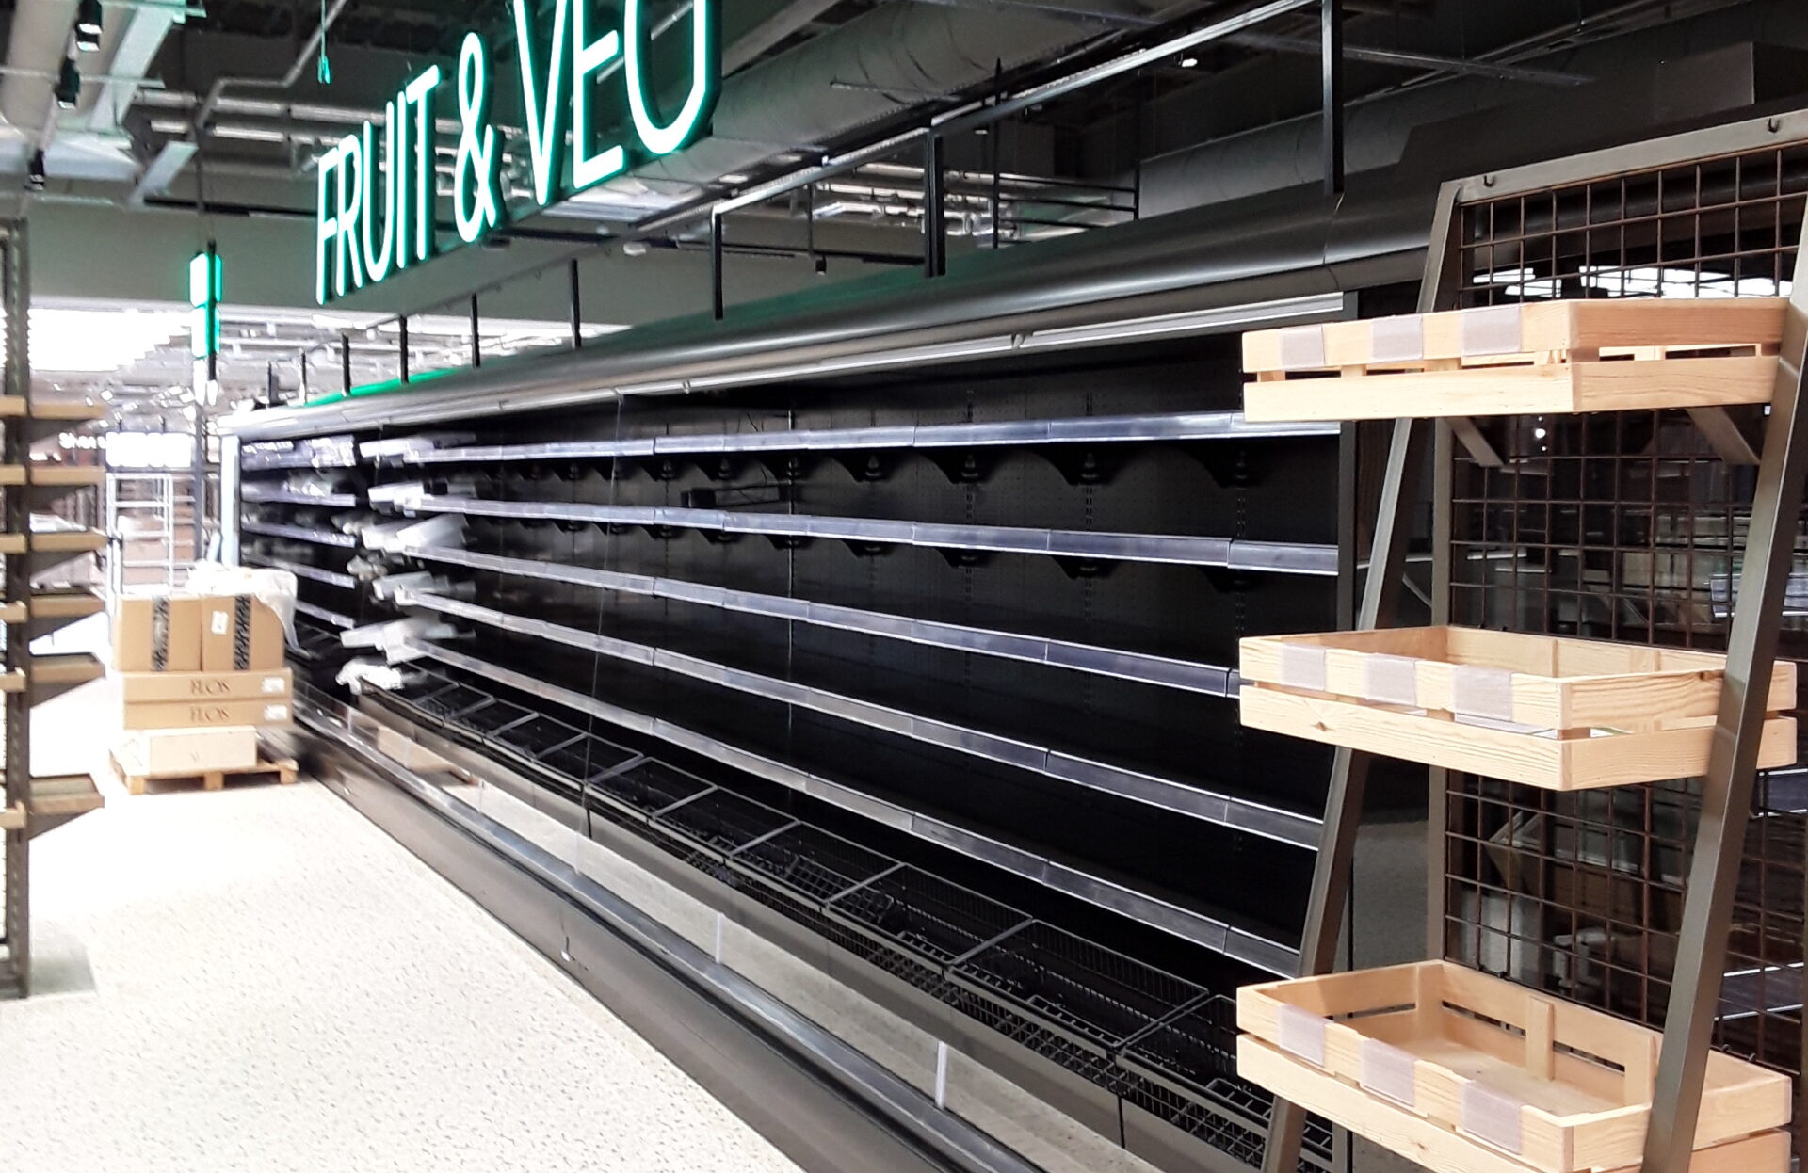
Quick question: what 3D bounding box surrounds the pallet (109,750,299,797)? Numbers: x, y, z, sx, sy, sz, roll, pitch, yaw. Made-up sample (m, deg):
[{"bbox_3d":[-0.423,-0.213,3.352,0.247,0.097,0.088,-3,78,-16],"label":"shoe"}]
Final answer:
[{"bbox_3d":[-3.657,0.927,10.156,0.800,0.118,1.100,-1,3,-27],"label":"pallet"}]

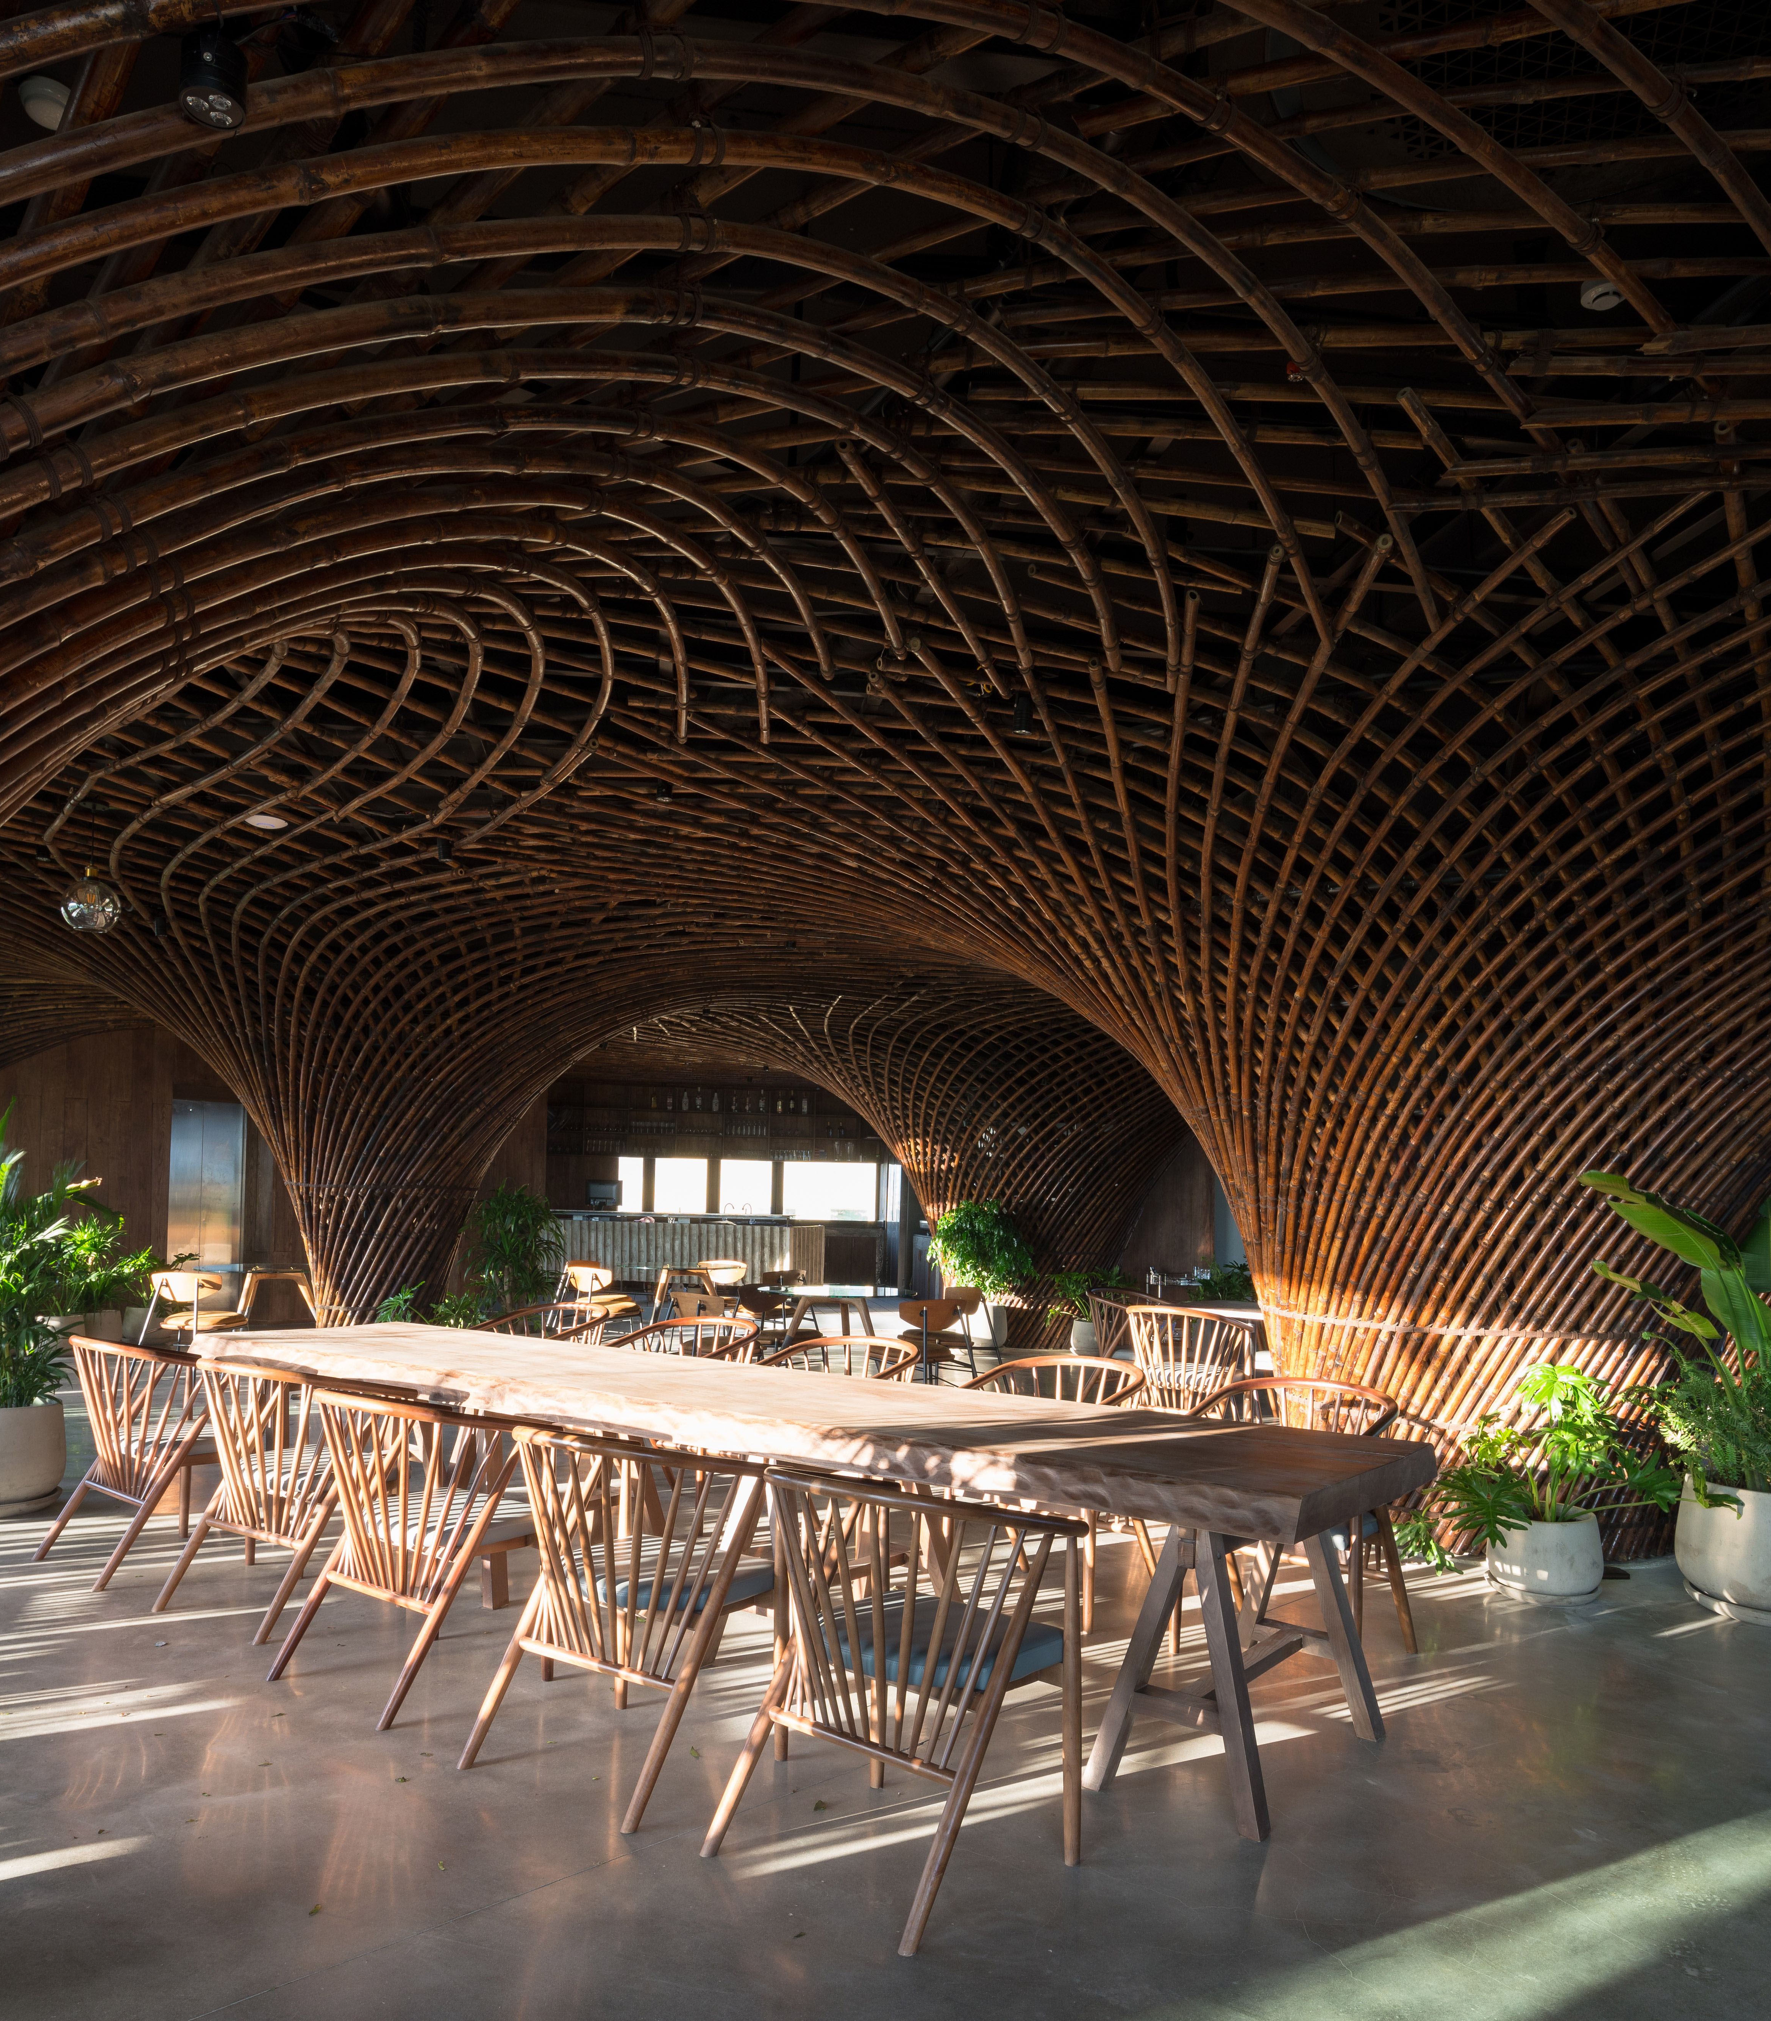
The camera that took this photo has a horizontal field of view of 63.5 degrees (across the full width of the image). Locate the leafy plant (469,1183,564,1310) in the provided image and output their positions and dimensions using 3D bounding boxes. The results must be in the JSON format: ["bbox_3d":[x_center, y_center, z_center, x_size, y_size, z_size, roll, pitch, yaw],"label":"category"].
[{"bbox_3d":[-2.594,1.914,9.990,0.650,1.400,0.650,-1,-7,20],"label":"leafy plant"}]

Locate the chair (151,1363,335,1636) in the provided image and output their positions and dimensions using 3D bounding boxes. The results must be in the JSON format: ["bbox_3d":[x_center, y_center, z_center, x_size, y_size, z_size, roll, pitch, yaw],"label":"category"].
[{"bbox_3d":[-1.953,1.563,4.696,0.610,0.760,0.570,-4,-7,36],"label":"chair"}]

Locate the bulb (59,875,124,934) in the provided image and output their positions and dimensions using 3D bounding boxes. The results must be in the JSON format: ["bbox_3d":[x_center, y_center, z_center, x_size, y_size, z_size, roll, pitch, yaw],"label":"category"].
[{"bbox_3d":[-4.100,-0.557,7.400,0.300,0.300,0.300,1,-6,0],"label":"bulb"}]

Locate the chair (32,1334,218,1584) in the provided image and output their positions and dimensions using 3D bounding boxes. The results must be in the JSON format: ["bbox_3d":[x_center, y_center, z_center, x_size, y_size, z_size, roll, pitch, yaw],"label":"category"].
[{"bbox_3d":[-2.625,1.580,5.134,0.575,0.800,0.575,-4,-8,42],"label":"chair"}]

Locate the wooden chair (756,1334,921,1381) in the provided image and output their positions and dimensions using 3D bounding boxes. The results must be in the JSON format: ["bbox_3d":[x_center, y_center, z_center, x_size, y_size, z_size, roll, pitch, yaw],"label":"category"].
[{"bbox_3d":[-0.185,1.673,5.452,0.575,0.800,0.575,-2,-7,26],"label":"wooden chair"}]

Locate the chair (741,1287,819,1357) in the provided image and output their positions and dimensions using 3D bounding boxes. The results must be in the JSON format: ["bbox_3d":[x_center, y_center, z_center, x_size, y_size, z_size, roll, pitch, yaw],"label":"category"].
[{"bbox_3d":[-0.610,1.950,8.027,0.520,0.770,0.480,-6,-8,45],"label":"chair"}]

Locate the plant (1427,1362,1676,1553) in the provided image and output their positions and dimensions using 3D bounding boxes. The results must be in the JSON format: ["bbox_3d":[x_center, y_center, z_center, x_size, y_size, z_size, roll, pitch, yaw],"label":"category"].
[{"bbox_3d":[2.300,1.528,4.905,0.840,0.620,0.720,0,-6,0],"label":"plant"}]

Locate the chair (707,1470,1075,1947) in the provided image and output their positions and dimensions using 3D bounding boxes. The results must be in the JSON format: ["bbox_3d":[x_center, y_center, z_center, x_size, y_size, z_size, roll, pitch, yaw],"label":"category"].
[{"bbox_3d":[0.010,1.361,2.976,0.610,0.760,0.570,-6,-8,43],"label":"chair"}]

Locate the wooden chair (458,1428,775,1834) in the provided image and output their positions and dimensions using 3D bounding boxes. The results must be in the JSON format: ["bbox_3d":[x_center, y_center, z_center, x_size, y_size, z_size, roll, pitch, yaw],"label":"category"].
[{"bbox_3d":[-0.596,1.394,3.418,0.575,0.800,0.575,-3,-8,35],"label":"wooden chair"}]

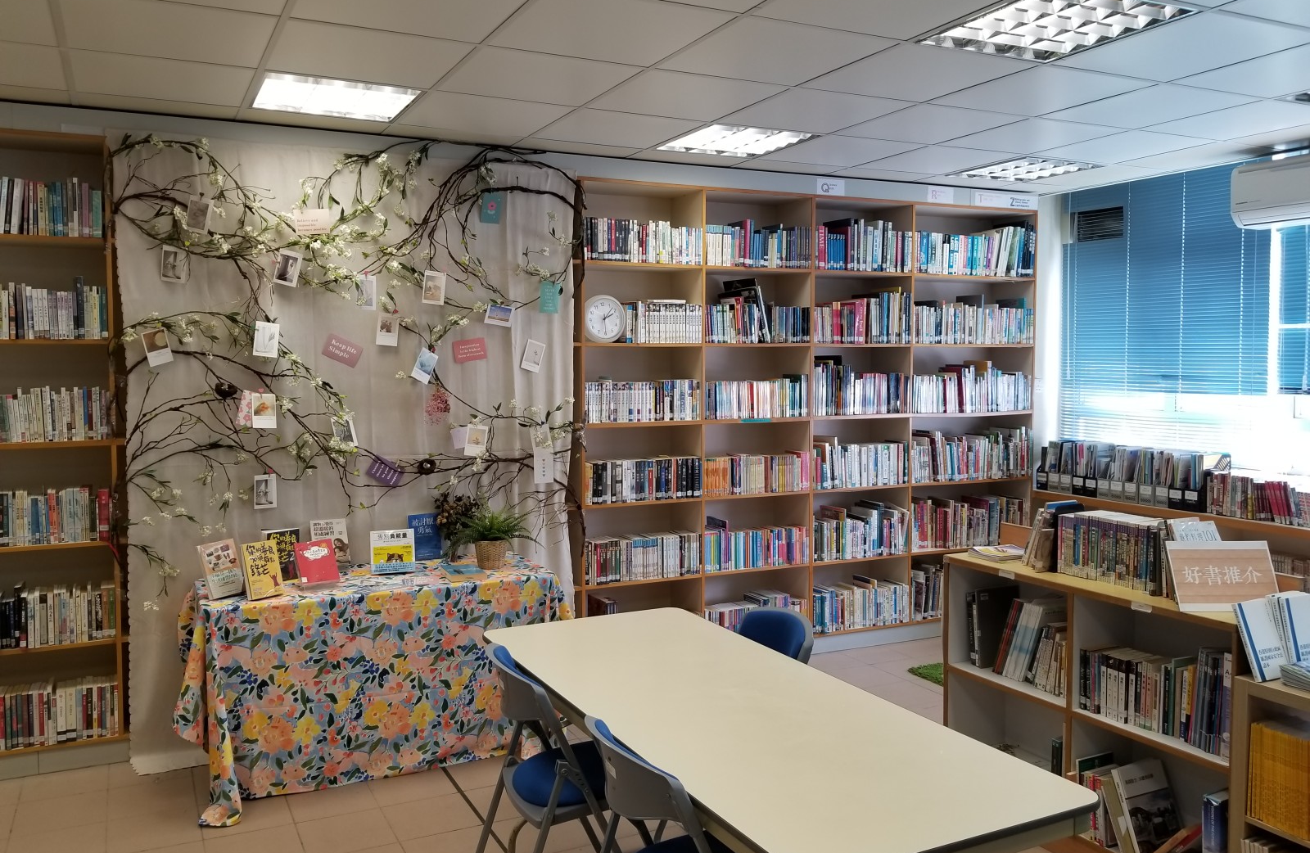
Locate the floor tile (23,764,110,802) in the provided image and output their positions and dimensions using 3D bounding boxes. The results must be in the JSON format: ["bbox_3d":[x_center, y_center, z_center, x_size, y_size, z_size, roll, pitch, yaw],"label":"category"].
[{"bbox_3d":[-2.328,1.424,3.932,0.303,0.010,0.303,-3,5,-26],"label":"floor tile"}]

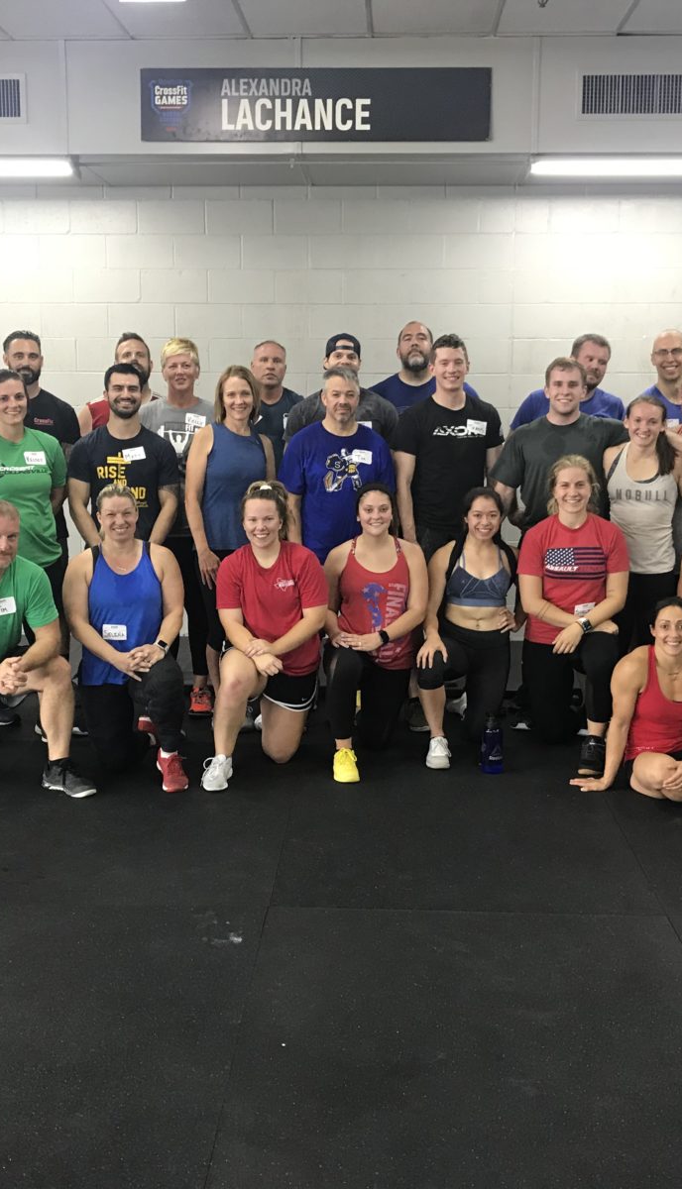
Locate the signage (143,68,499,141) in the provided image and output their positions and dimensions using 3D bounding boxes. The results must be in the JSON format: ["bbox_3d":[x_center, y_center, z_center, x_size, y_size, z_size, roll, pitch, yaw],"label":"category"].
[{"bbox_3d":[-0.129,-2.525,6.619,1.805,0.370,0.025,0,9,2],"label":"signage"}]

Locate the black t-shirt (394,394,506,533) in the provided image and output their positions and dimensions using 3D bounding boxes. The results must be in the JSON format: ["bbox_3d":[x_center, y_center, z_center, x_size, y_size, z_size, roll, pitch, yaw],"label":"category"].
[{"bbox_3d":[0.498,-0.589,5.888,0.480,0.650,0.280,0,9,-4],"label":"black t-shirt"}]

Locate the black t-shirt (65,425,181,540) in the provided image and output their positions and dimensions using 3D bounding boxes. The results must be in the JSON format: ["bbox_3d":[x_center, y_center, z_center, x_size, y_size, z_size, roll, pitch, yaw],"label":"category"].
[{"bbox_3d":[-0.989,-0.493,5.836,0.500,0.600,0.280,0,9,-4],"label":"black t-shirt"}]

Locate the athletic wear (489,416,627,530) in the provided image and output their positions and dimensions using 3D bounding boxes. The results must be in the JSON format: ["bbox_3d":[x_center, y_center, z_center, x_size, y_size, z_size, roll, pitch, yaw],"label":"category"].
[{"bbox_3d":[0.998,-0.532,5.956,0.630,0.600,0.300,1,9,4],"label":"athletic wear"}]

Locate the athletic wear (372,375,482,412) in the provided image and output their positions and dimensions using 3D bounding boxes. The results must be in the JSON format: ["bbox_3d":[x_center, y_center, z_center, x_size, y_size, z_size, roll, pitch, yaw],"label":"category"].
[{"bbox_3d":[0.408,-0.793,6.648,0.660,0.700,0.330,1,9,2],"label":"athletic wear"}]

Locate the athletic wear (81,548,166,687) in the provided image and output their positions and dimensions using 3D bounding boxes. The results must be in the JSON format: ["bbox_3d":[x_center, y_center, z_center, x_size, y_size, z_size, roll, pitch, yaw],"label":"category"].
[{"bbox_3d":[-0.922,0.077,5.377,0.339,0.558,0.280,-1,9,-7],"label":"athletic wear"}]

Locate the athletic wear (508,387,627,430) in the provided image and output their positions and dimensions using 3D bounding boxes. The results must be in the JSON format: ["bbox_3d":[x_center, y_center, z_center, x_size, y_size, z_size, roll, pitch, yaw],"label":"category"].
[{"bbox_3d":[1.076,-0.646,6.089,0.540,0.700,0.300,0,10,-1],"label":"athletic wear"}]

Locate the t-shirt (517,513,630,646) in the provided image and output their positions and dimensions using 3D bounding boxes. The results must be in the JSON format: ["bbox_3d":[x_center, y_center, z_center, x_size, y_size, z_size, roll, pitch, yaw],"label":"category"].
[{"bbox_3d":[1.016,-0.068,5.593,0.475,0.580,0.270,2,10,10],"label":"t-shirt"}]

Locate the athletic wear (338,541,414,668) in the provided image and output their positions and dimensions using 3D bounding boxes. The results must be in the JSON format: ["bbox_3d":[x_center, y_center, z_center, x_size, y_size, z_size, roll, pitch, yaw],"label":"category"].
[{"bbox_3d":[0.150,0.040,5.456,0.330,0.560,0.250,0,9,-3],"label":"athletic wear"}]

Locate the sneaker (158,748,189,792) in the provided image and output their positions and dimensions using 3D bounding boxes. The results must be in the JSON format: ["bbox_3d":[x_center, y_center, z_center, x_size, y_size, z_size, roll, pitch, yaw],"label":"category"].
[{"bbox_3d":[-0.692,0.713,5.235,0.100,0.115,0.265,-2,9,-15],"label":"sneaker"}]

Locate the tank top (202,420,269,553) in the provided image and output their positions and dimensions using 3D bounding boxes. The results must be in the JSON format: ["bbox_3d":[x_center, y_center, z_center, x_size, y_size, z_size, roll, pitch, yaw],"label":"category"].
[{"bbox_3d":[-0.496,-0.499,5.974,0.310,0.585,0.240,-1,9,-10],"label":"tank top"}]

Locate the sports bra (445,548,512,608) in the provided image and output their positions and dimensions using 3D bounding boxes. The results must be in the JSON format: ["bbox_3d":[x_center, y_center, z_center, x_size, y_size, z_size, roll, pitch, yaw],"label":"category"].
[{"bbox_3d":[0.591,-0.074,5.484,0.280,0.260,0.210,1,10,3],"label":"sports bra"}]

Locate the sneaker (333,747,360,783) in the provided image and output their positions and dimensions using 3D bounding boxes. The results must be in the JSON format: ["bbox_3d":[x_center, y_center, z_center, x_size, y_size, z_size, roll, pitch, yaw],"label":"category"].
[{"bbox_3d":[0.021,0.687,5.342,0.102,0.108,0.270,0,9,-2],"label":"sneaker"}]

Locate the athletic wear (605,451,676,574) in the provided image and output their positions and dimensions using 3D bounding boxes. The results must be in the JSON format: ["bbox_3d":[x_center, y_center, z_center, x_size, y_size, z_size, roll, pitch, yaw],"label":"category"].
[{"bbox_3d":[1.373,-0.385,5.858,0.315,0.564,0.240,3,10,16],"label":"athletic wear"}]

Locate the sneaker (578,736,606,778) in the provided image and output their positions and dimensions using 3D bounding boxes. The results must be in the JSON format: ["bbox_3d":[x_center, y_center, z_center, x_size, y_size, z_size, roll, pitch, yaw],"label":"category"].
[{"bbox_3d":[1.079,0.684,5.480,0.100,0.110,0.265,2,9,12],"label":"sneaker"}]

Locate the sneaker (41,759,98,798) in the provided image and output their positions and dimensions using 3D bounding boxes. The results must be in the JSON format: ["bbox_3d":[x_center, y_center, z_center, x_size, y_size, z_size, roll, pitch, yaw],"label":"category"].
[{"bbox_3d":[-1.071,0.715,5.061,0.282,0.120,0.105,6,11,31],"label":"sneaker"}]

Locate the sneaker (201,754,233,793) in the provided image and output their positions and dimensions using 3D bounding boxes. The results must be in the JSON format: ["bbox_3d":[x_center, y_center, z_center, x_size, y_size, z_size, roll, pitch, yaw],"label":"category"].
[{"bbox_3d":[-0.494,0.706,5.217,0.100,0.115,0.270,0,9,1],"label":"sneaker"}]

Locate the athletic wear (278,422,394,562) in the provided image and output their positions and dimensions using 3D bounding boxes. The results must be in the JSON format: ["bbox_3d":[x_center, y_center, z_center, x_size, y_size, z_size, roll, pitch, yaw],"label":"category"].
[{"bbox_3d":[-0.020,-0.475,5.958,0.540,0.640,0.300,0,9,-1],"label":"athletic wear"}]

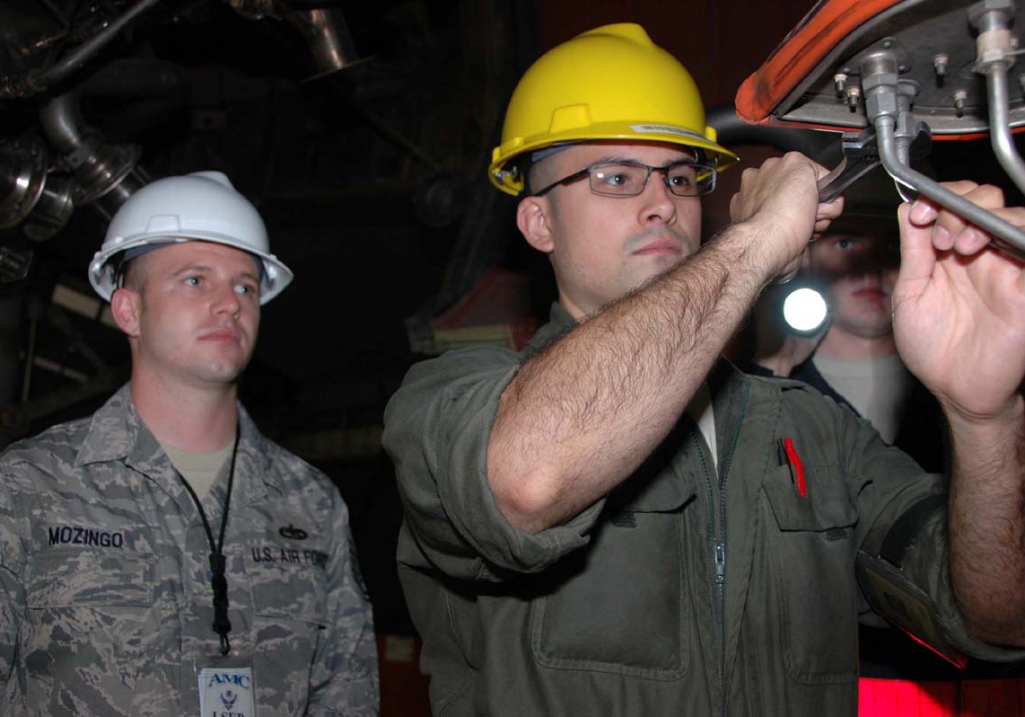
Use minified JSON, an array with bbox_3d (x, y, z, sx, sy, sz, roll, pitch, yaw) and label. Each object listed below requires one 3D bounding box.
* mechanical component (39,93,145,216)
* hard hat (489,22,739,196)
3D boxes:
[{"bbox_3d":[-0.801,-0.387,2.050,0.200,0.230,0.200,2,3,30],"label":"mechanical component"},{"bbox_3d":[0.097,-0.251,1.075,0.226,0.168,0.280,1,-8,-32],"label":"hard hat"}]

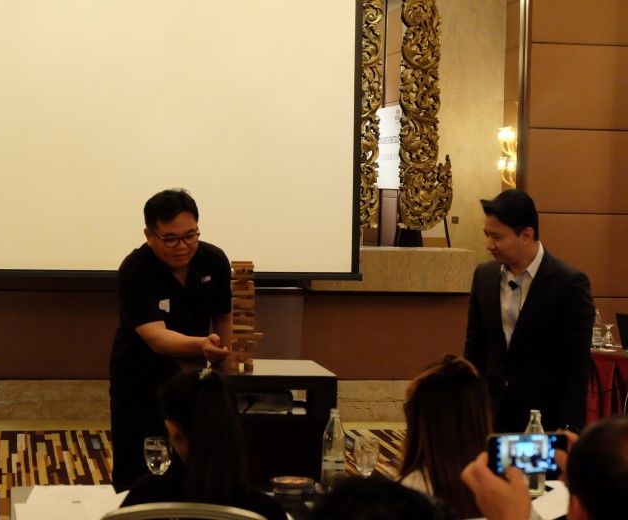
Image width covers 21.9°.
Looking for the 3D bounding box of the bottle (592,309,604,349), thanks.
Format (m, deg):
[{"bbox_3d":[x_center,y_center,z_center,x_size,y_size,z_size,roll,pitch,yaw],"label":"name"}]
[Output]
[{"bbox_3d":[1.762,0.415,10.042,0.070,0.250,0.070,1,2,-11],"label":"bottle"}]

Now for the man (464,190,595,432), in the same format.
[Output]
[{"bbox_3d":[0.766,0.595,5.750,0.510,1.680,0.300,3,3,36],"label":"man"}]

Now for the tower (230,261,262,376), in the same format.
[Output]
[{"bbox_3d":[-0.228,0.199,5.633,0.105,0.383,0.085,1,2,-11],"label":"tower"}]

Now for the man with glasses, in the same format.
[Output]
[{"bbox_3d":[-0.483,0.585,5.550,0.480,1.660,0.470,0,3,-29],"label":"man with glasses"}]

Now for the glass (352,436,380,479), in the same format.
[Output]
[{"bbox_3d":[0.163,0.621,4.977,0.079,0.160,0.079,1,2,-11],"label":"glass"}]

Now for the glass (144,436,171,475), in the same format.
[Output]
[{"bbox_3d":[-0.470,0.610,4.897,0.081,0.160,0.081,1,2,-11],"label":"glass"}]

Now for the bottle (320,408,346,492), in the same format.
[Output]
[{"bbox_3d":[0.062,0.575,4.908,0.070,0.254,0.070,1,2,-11],"label":"bottle"}]

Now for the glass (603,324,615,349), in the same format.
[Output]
[{"bbox_3d":[1.831,0.468,10.061,0.073,0.146,0.073,1,2,-11],"label":"glass"}]

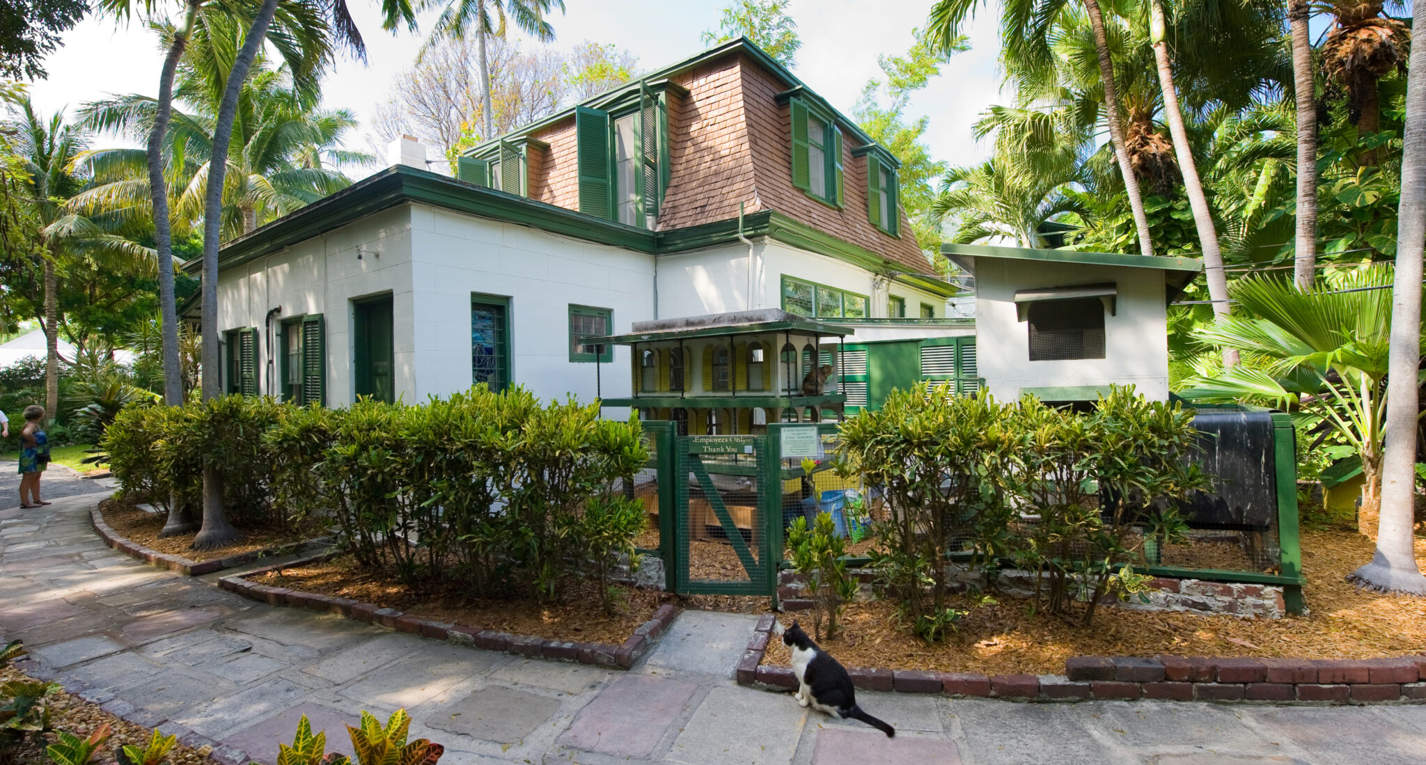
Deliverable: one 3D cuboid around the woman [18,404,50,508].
[{"bbox_3d":[-10.500,1.106,9.800,0.460,1.570,0.340,-2,0,38],"label":"woman"}]

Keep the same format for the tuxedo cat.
[{"bbox_3d":[0.565,1.330,2.930,0.490,0.410,0.200,-2,0,35],"label":"tuxedo cat"}]

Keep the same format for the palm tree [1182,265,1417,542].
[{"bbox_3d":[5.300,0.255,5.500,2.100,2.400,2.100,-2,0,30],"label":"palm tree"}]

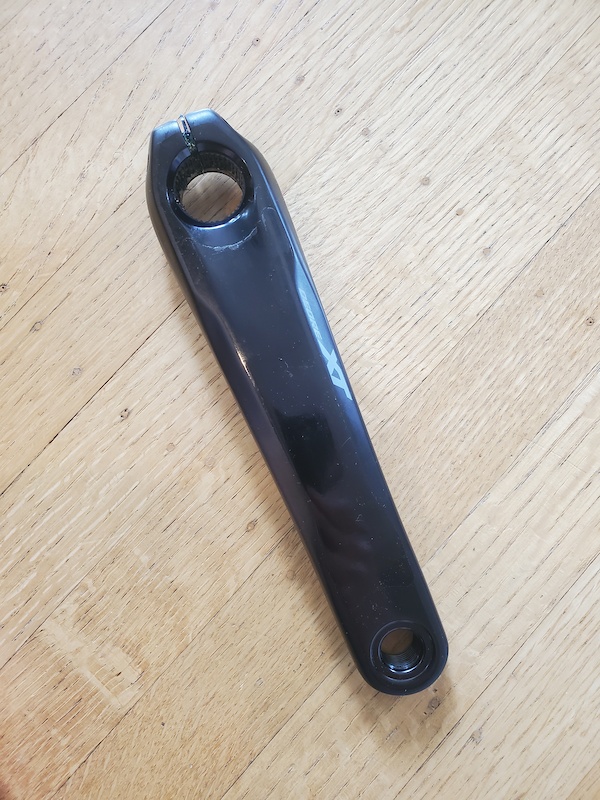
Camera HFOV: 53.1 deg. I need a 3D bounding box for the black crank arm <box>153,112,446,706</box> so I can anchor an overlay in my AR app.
[{"bbox_3d":[0.001,0.001,0.215,0.045,0.028,0.210,-23,88,-2],"label":"black crank arm"}]

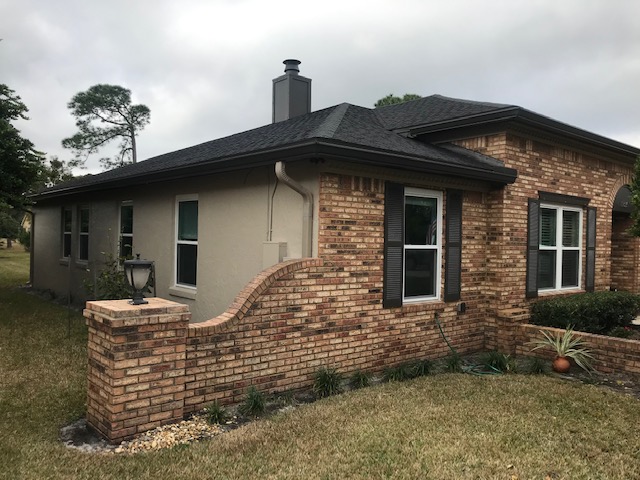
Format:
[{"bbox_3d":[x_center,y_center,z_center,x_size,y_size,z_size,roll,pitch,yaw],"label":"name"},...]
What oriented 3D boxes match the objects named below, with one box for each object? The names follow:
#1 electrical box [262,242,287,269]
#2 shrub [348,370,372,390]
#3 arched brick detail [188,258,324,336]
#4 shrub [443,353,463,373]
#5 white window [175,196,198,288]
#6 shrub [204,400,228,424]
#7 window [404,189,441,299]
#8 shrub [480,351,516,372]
[{"bbox_3d":[-0.546,0.260,6.197,0.110,0.460,0.340,1,0,-40],"label":"electrical box"},{"bbox_3d":[0.433,1.483,5.605,0.240,0.210,0.240,1,0,0],"label":"shrub"},{"bbox_3d":[-0.686,0.554,5.253,1.710,0.688,0.220,1,0,-40],"label":"arched brick detail"},{"bbox_3d":[1.638,1.493,6.399,0.250,0.230,0.250,1,0,0],"label":"shrub"},{"bbox_3d":[-2.085,0.025,8.132,0.100,1.460,0.780,1,0,-40],"label":"white window"},{"bbox_3d":[-0.903,1.496,4.518,0.200,0.175,0.200,2,0,0],"label":"shrub"},{"bbox_3d":[1.333,0.085,6.848,0.780,1.495,0.100,1,0,-40],"label":"window"},{"bbox_3d":[2.255,1.500,6.539,0.400,0.260,0.360,1,0,-40],"label":"shrub"}]

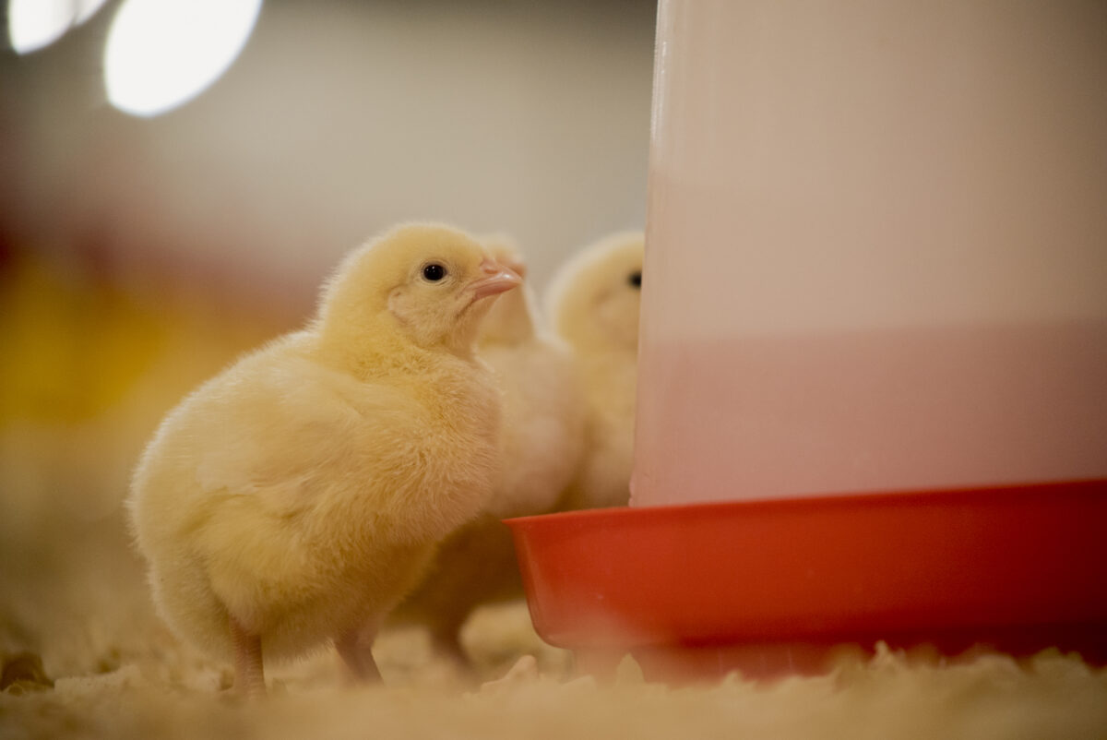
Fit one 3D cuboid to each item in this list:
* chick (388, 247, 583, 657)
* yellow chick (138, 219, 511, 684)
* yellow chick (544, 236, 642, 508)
[{"bbox_3d":[-0.027,0.022,1.350,0.088,0.110,0.063,0,-1,38],"label":"chick"},{"bbox_3d":[-0.052,0.021,1.270,0.088,0.110,0.064,0,-1,25],"label":"yellow chick"},{"bbox_3d":[0.009,0.022,1.410,0.088,0.115,0.063,0,-1,30],"label":"yellow chick"}]

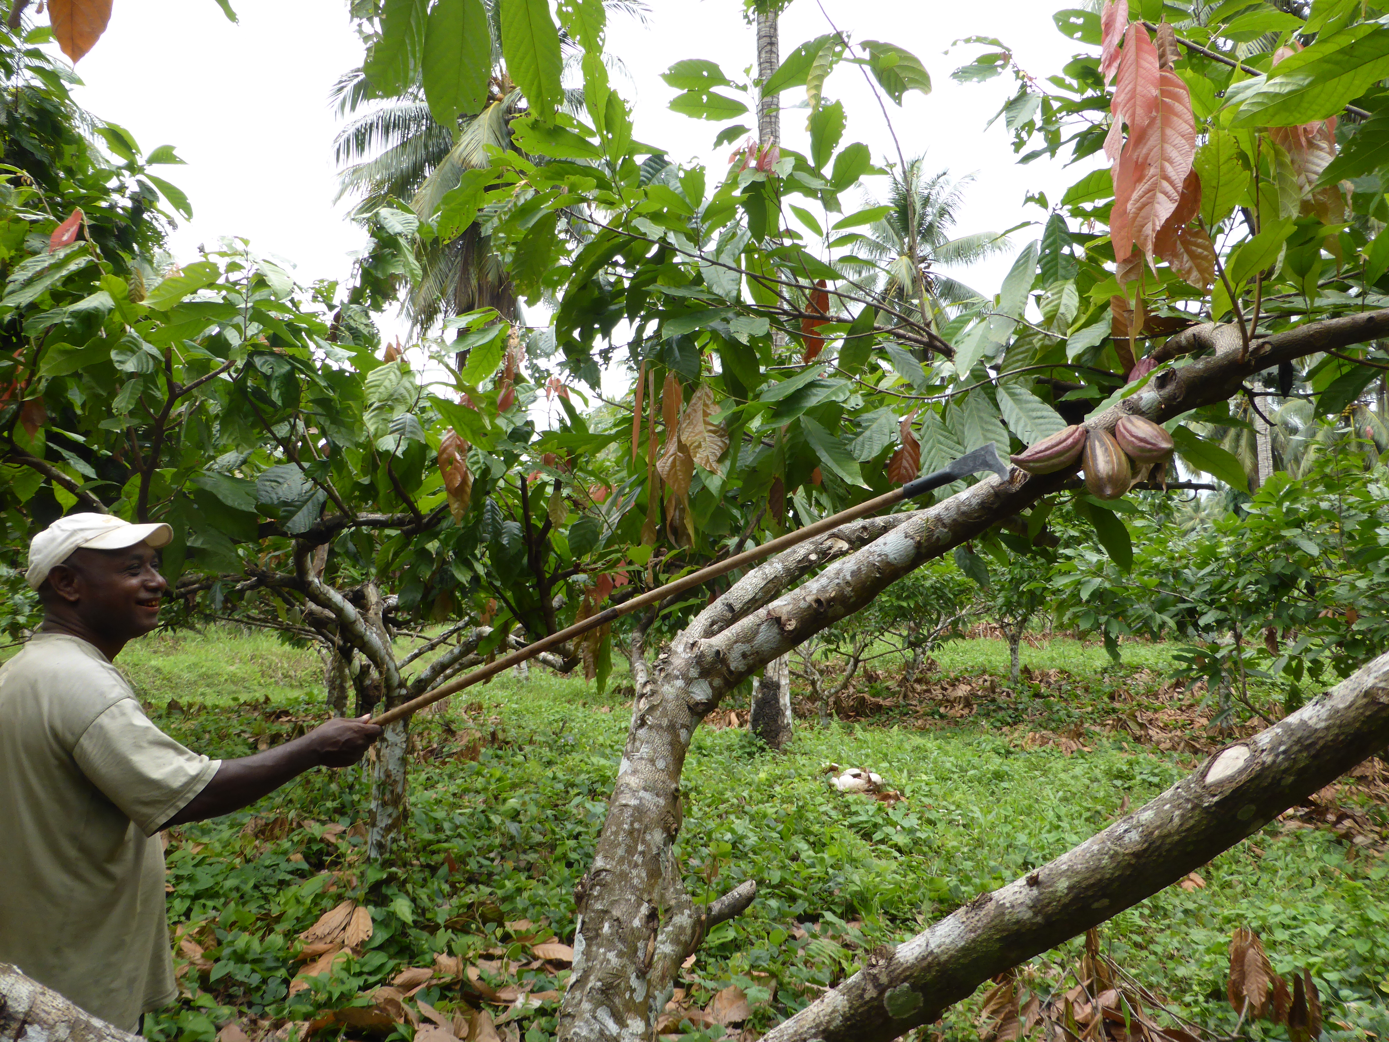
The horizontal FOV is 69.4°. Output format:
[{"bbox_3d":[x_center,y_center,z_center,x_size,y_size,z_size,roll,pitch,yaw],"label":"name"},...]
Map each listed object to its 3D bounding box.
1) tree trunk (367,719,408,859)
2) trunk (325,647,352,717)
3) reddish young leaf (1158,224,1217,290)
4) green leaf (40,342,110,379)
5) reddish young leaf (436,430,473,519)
[{"bbox_3d":[-1.436,1.253,4.700,0.165,0.680,0.165,5,0,0],"label":"tree trunk"},{"bbox_3d":[-2.772,1.270,7.800,0.170,0.570,0.170,0,-1,0],"label":"trunk"},{"bbox_3d":[0.871,-0.473,1.780,0.115,0.130,0.060,0,-1,17],"label":"reddish young leaf"},{"bbox_3d":[-2.098,-0.546,3.400,0.260,0.130,0.120,0,-1,-17],"label":"green leaf"},{"bbox_3d":[-0.885,-0.170,3.700,0.125,0.340,0.070,0,-1,0],"label":"reddish young leaf"}]

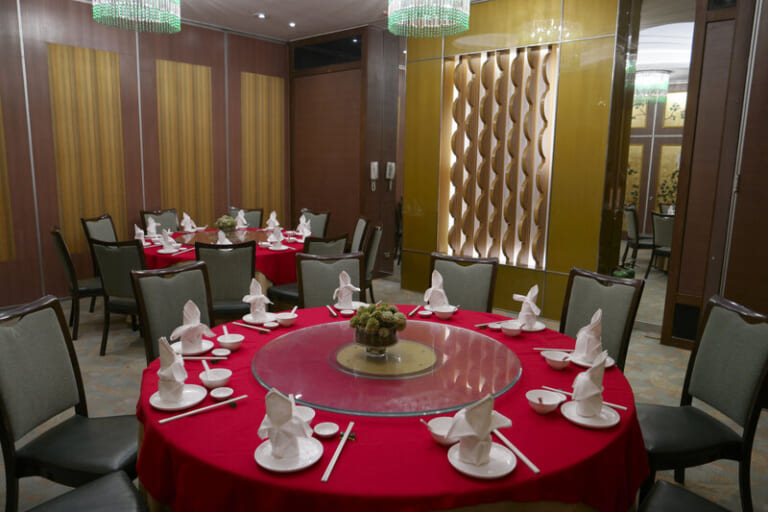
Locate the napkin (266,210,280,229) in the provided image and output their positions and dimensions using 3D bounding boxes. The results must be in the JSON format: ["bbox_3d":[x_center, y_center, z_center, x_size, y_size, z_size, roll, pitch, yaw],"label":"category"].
[{"bbox_3d":[-1.383,-0.448,6.403,0.155,0.200,0.110,3,9,13],"label":"napkin"}]

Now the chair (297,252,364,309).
[{"bbox_3d":[-0.297,0.496,3.284,0.460,0.960,0.580,-2,10,-15],"label":"chair"}]

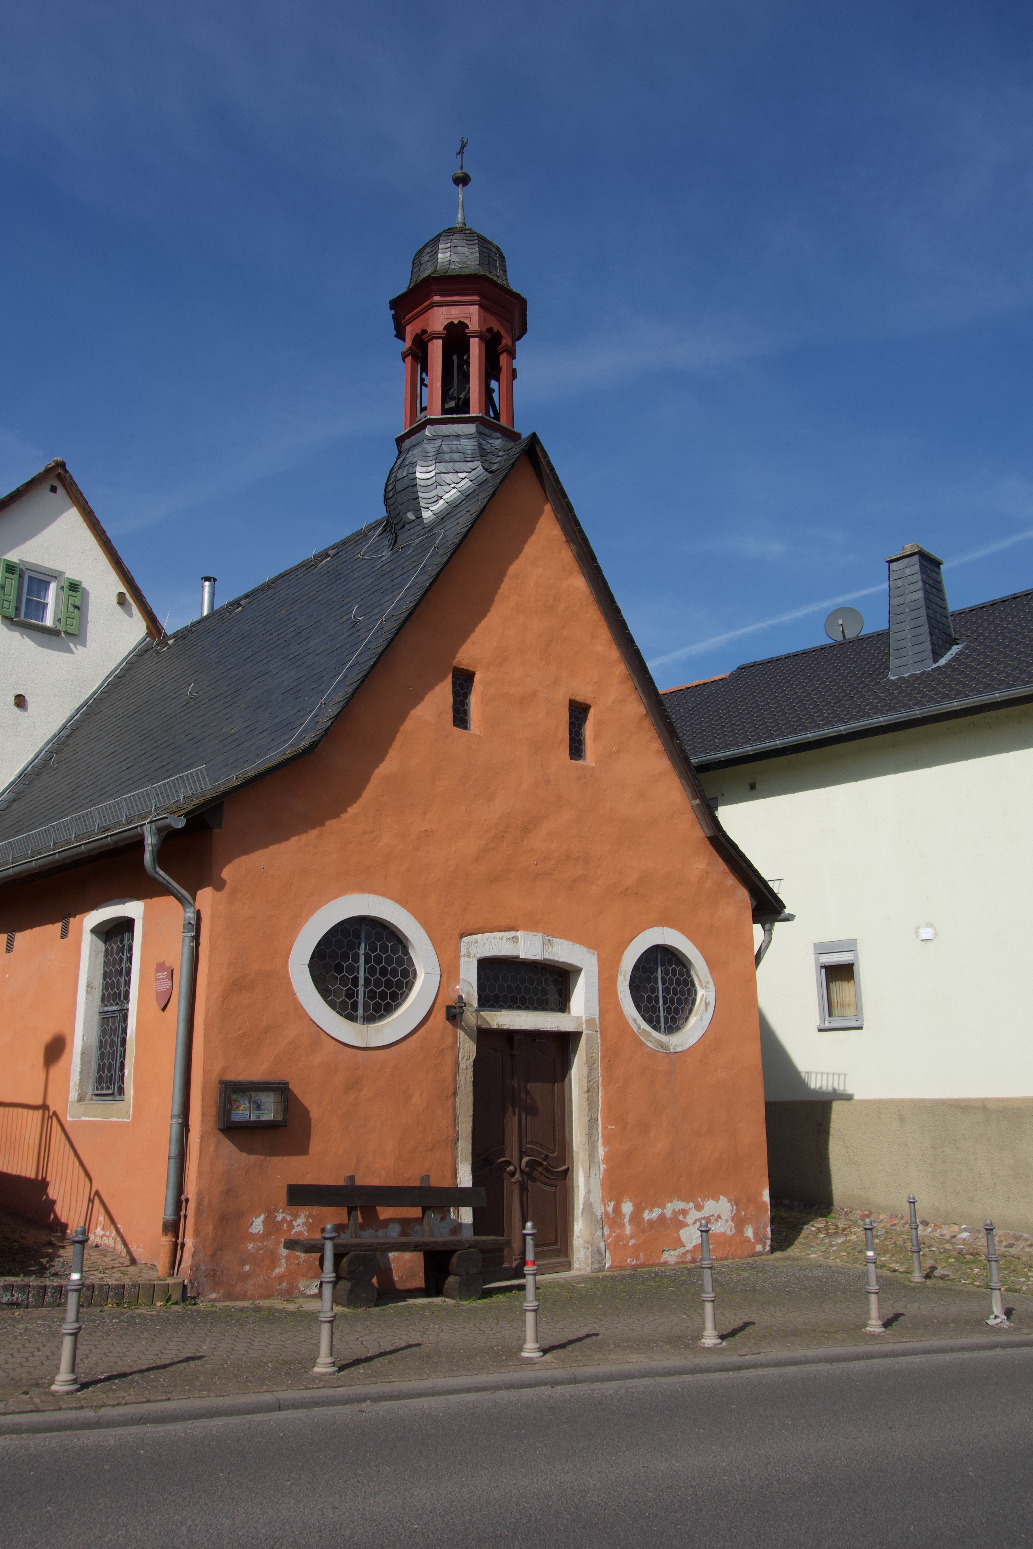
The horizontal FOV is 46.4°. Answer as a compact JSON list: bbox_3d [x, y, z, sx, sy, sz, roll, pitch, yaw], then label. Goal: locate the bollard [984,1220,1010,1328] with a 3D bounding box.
[{"bbox_3d":[4.378,4.558,11.059,0.165,0.900,0.165,0,-16,0],"label":"bollard"}]

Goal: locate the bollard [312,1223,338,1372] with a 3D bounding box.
[{"bbox_3d":[-1.244,3.451,7.970,0.165,0.900,0.165,0,-16,0],"label":"bollard"}]

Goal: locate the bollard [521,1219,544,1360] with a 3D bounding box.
[{"bbox_3d":[0.115,3.710,8.706,0.165,0.900,0.165,0,-16,0],"label":"bollard"}]

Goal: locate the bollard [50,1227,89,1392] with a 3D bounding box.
[{"bbox_3d":[-2.669,3.205,7.254,0.165,0.900,0.165,0,-16,0],"label":"bollard"}]

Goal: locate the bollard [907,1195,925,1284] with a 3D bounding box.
[{"bbox_3d":[4.443,5.160,13.428,0.165,0.900,0.165,0,-16,0],"label":"bollard"}]

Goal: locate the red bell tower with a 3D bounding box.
[{"bbox_3d":[-0.760,-6.494,16.404,1.850,5.000,1.850,-15,-22,42],"label":"red bell tower"}]

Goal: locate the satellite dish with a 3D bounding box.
[{"bbox_3d":[6.808,-3.143,25.098,0.820,0.860,0.420,-8,-18,26],"label":"satellite dish"}]

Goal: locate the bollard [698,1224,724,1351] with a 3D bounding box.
[{"bbox_3d":[1.502,3.963,9.409,0.165,0.900,0.165,0,-16,0],"label":"bollard"}]

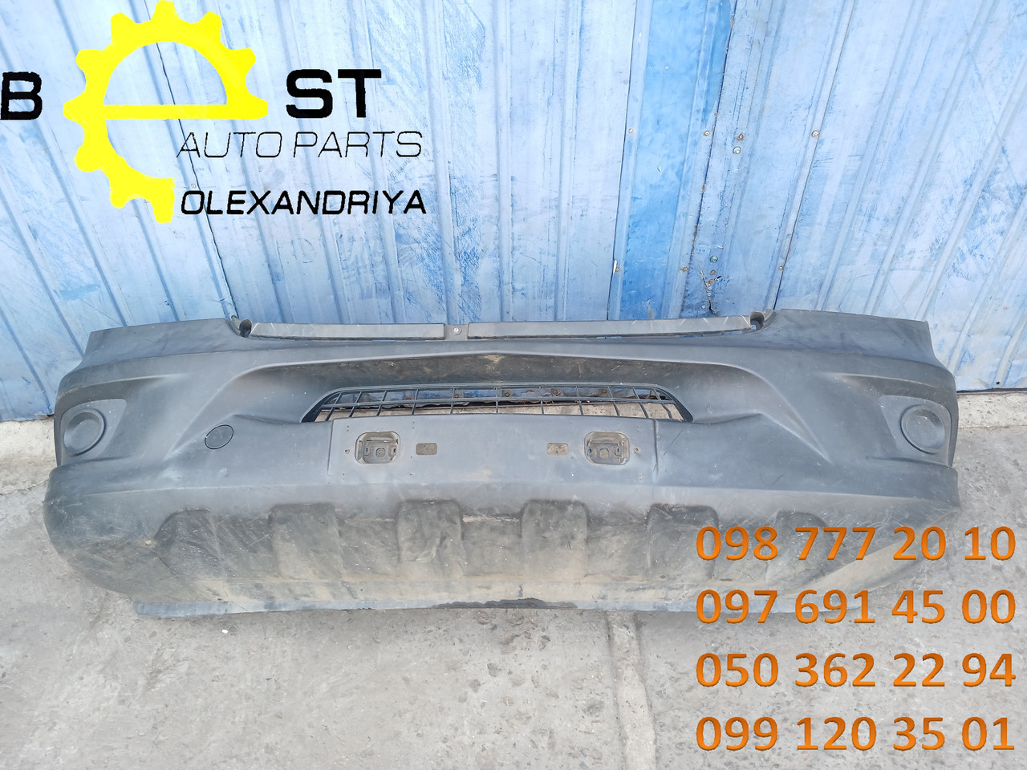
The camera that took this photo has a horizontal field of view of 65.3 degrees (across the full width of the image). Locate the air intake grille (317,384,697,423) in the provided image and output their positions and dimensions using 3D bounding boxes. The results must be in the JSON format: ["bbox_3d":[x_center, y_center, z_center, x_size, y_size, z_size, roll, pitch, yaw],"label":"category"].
[{"bbox_3d":[-0.031,0.041,1.530,0.740,0.095,0.075,-1,33,0],"label":"air intake grille"}]

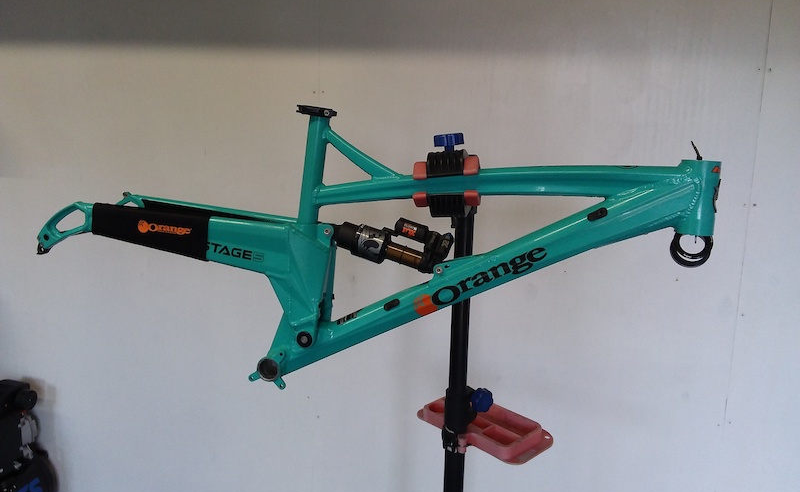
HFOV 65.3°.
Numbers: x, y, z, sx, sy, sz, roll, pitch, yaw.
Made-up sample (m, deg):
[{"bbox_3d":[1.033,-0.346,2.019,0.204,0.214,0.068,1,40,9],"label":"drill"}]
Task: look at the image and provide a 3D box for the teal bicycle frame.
[{"bbox_3d":[-0.065,0.011,1.067,1.117,0.487,0.168,3,8,10],"label":"teal bicycle frame"}]

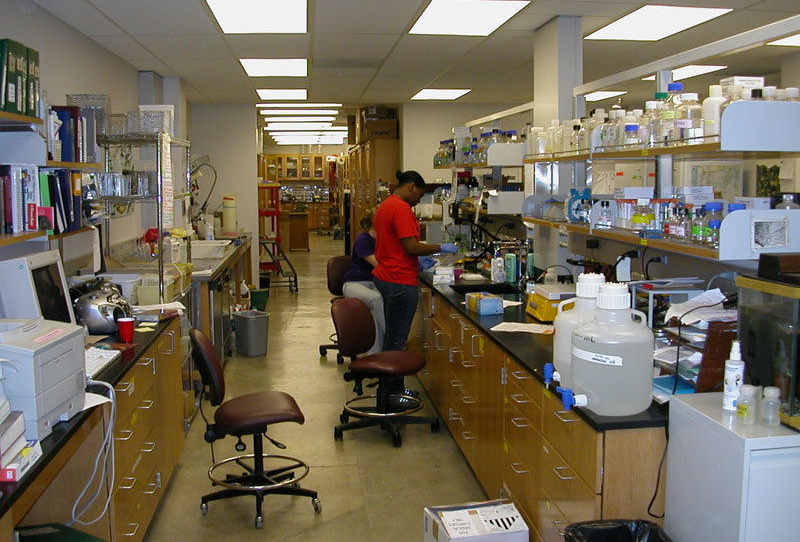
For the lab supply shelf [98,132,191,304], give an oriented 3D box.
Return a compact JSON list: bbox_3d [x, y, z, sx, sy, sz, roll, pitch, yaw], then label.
[{"bbox_3d":[-1.815,0.118,5.852,0.650,2.070,1.320,-1,6,-6],"label":"lab supply shelf"}]

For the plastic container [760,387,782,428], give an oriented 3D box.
[{"bbox_3d":[0.892,0.324,2.053,0.045,0.092,0.045,-1,6,-6],"label":"plastic container"}]

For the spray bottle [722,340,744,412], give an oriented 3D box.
[{"bbox_3d":[1.092,0.342,2.800,0.064,0.225,0.064,-1,6,-6],"label":"spray bottle"}]

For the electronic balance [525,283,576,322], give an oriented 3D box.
[{"bbox_3d":[0.834,0.155,4.308,0.340,0.137,0.340,-1,6,-6],"label":"electronic balance"}]

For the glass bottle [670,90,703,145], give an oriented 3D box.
[{"bbox_3d":[0.969,-0.504,2.873,0.100,0.177,0.100,-1,6,-6],"label":"glass bottle"}]

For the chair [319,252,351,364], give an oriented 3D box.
[{"bbox_3d":[-0.389,0.330,7.744,0.620,0.917,0.600,5,8,39],"label":"chair"}]

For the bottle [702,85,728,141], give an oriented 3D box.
[{"bbox_3d":[0.988,-0.485,2.668,0.084,0.184,0.084,-1,6,-6],"label":"bottle"}]

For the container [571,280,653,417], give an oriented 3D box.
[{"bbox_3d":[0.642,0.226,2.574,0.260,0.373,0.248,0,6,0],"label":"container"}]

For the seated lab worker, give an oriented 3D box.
[{"bbox_3d":[-0.245,0.096,7.623,0.640,1.288,0.460,3,7,31],"label":"seated lab worker"}]

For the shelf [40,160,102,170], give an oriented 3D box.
[{"bbox_3d":[-1.731,-0.513,4.192,0.300,0.030,1.040,-1,6,-6],"label":"shelf"}]

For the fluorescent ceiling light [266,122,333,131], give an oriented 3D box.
[{"bbox_3d":[-1.820,-2.685,15.699,1.200,0.080,0.450,-1,6,-6],"label":"fluorescent ceiling light"}]

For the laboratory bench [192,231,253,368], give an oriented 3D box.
[{"bbox_3d":[-2.064,0.317,8.914,0.730,1.020,4.300,-1,6,-6],"label":"laboratory bench"}]

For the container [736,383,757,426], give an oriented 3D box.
[{"bbox_3d":[1.060,0.410,2.614,0.056,0.119,0.056,-1,6,-6],"label":"container"}]

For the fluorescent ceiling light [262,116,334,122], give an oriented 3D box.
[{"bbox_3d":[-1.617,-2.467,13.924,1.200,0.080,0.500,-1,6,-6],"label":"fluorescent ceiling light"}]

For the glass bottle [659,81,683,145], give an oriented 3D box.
[{"bbox_3d":[1.012,-0.573,3.140,0.100,0.230,0.100,-1,6,-6],"label":"glass bottle"}]

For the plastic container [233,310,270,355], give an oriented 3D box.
[{"bbox_3d":[-1.378,0.586,7.929,0.290,0.376,0.250,5,8,39],"label":"plastic container"}]

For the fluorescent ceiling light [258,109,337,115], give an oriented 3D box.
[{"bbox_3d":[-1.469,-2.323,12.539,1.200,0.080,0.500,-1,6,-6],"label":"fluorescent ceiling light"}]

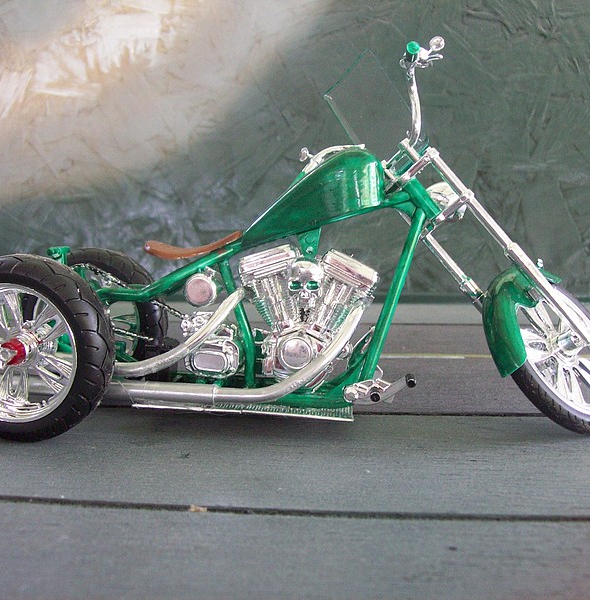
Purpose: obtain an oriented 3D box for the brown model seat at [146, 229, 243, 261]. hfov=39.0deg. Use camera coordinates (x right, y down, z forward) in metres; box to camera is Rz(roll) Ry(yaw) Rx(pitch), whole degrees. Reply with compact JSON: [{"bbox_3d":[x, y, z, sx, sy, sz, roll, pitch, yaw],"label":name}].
[{"bbox_3d":[-0.032,-0.017,0.264,0.032,0.008,0.020,1,7,10],"label":"brown model seat"}]

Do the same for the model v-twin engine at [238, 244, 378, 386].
[{"bbox_3d":[0.004,0.005,0.257,0.043,0.044,0.028,1,7,10],"label":"model v-twin engine"}]

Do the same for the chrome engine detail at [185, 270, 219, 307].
[{"bbox_3d":[-0.029,-0.004,0.259,0.010,0.012,0.007,1,7,10],"label":"chrome engine detail"}]

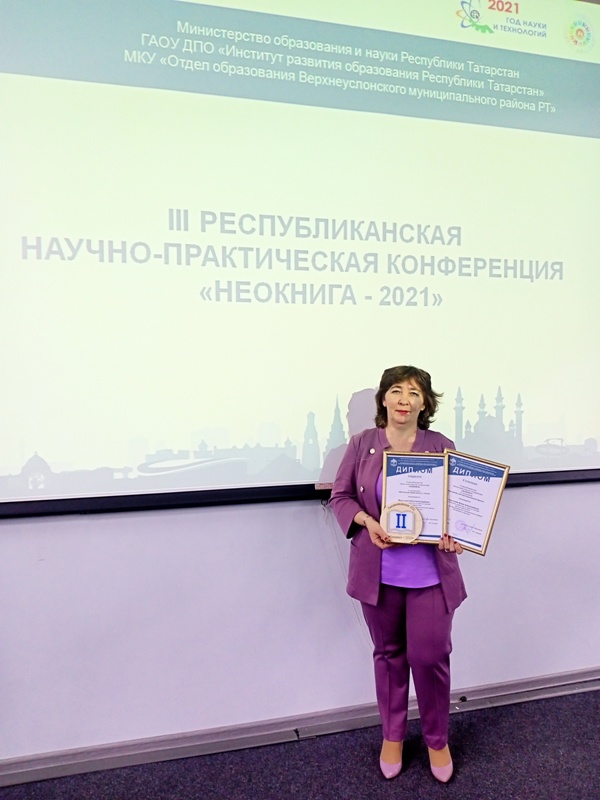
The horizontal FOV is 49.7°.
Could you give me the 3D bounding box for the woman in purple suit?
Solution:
[{"bbox_3d":[0.387,0.645,2.540,0.530,1.580,0.410,0,1,8],"label":"woman in purple suit"}]

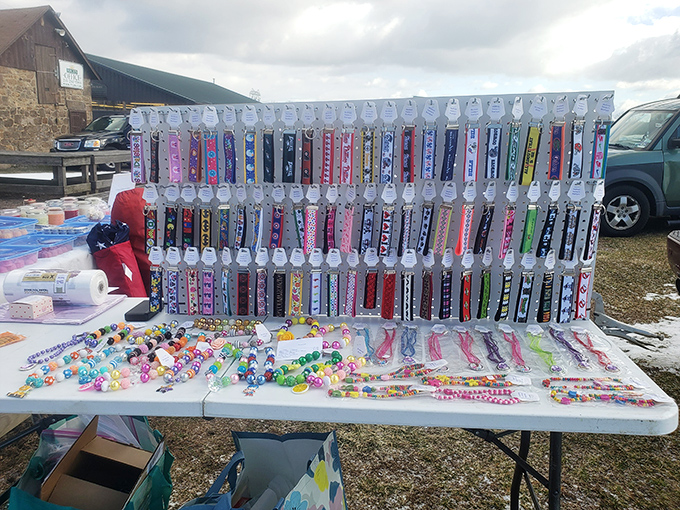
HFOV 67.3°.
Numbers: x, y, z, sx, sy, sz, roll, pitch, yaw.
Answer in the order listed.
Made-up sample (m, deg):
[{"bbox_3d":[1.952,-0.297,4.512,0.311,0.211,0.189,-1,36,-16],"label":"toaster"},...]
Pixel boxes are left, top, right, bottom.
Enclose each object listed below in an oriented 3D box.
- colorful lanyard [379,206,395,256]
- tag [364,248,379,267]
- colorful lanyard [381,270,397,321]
[{"bbox_3d":[0.125,-0.061,1.370,0.034,0.143,0.012,4,14,2],"label":"colorful lanyard"},{"bbox_3d":[0.086,0.007,1.385,0.043,0.056,0.005,0,14,5],"label":"tag"},{"bbox_3d":[0.137,0.112,1.427,0.034,0.143,0.014,2,13,4],"label":"colorful lanyard"}]

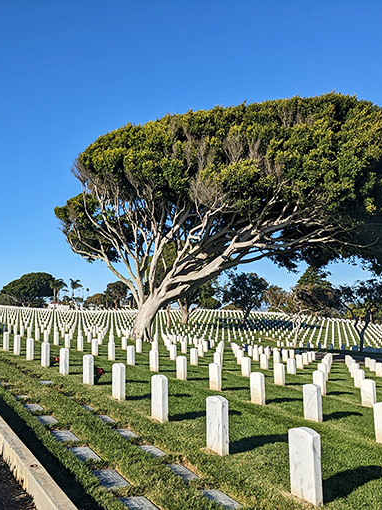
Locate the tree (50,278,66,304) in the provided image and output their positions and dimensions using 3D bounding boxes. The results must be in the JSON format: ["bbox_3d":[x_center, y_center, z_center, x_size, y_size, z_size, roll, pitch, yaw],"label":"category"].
[{"bbox_3d":[-40.121,11.614,160.000,4.713,9.006,4.713,-1,-6,0],"label":"tree"}]

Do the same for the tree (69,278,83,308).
[{"bbox_3d":[-34.972,11.835,162.000,4.188,9.270,4.188,-1,-6,0],"label":"tree"}]

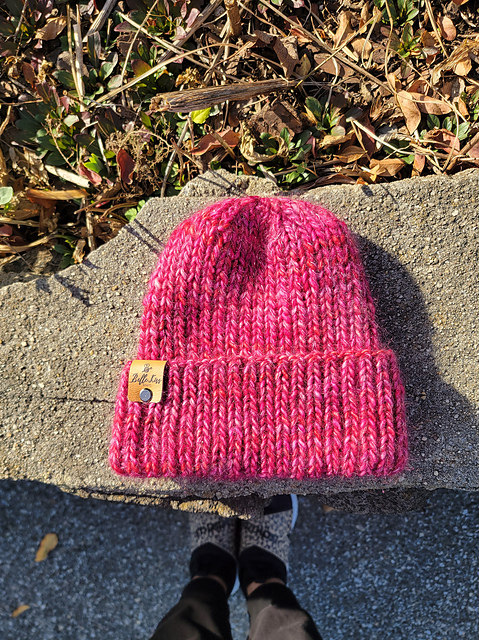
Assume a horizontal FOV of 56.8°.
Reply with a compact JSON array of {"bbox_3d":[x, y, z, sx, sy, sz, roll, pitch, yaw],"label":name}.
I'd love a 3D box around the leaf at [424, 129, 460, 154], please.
[{"bbox_3d":[0.244,-0.214,0.530,0.044,0.020,0.040,24,73,8],"label":"leaf"}]

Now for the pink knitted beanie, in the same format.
[{"bbox_3d":[0.015,0.004,0.384,0.236,0.075,0.251,0,71,0],"label":"pink knitted beanie"}]

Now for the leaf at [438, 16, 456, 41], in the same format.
[{"bbox_3d":[0.277,-0.388,0.591,0.023,0.013,0.042,-15,72,-5],"label":"leaf"}]

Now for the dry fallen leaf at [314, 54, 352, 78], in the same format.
[{"bbox_3d":[0.123,-0.330,0.570,0.057,0.012,0.032,31,74,10],"label":"dry fallen leaf"}]

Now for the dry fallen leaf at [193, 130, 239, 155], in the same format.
[{"bbox_3d":[-0.030,-0.213,0.530,0.064,0.018,0.027,-23,73,-8],"label":"dry fallen leaf"}]

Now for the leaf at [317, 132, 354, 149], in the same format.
[{"bbox_3d":[0.106,-0.199,0.488,0.042,0.010,0.009,-21,89,6],"label":"leaf"}]

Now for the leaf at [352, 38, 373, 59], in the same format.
[{"bbox_3d":[0.148,-0.325,0.532,0.023,0.008,0.022,-7,95,8],"label":"leaf"}]

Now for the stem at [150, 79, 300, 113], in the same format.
[{"bbox_3d":[-0.018,-0.275,0.541,0.180,0.022,0.024,-11,71,-4],"label":"stem"}]

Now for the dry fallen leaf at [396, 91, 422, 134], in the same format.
[{"bbox_3d":[0.203,-0.247,0.529,0.028,0.014,0.064,-8,71,-3],"label":"dry fallen leaf"}]

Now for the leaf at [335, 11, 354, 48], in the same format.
[{"bbox_3d":[0.124,-0.350,0.536,0.020,0.010,0.043,17,98,4],"label":"leaf"}]

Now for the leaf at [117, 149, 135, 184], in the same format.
[{"bbox_3d":[-0.119,-0.160,0.464,0.017,0.009,0.036,-13,99,-8],"label":"leaf"}]

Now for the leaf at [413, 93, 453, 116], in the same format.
[{"bbox_3d":[0.216,-0.243,0.498,0.046,0.008,0.020,24,92,9],"label":"leaf"}]

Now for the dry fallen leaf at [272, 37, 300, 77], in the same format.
[{"bbox_3d":[0.055,-0.310,0.521,0.024,0.012,0.046,-20,94,5],"label":"dry fallen leaf"}]

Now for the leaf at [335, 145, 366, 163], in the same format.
[{"bbox_3d":[0.122,-0.179,0.481,0.034,0.009,0.017,-7,89,7],"label":"leaf"}]

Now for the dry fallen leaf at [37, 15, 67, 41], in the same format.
[{"bbox_3d":[-0.251,-0.389,0.591,0.029,0.015,0.051,43,76,13],"label":"dry fallen leaf"}]

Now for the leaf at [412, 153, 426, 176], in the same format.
[{"bbox_3d":[0.210,-0.181,0.519,0.015,0.015,0.034,16,72,6],"label":"leaf"}]

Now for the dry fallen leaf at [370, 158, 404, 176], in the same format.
[{"bbox_3d":[0.160,-0.165,0.476,0.034,0.010,0.018,3,90,9],"label":"dry fallen leaf"}]

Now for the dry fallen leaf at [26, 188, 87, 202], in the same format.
[{"bbox_3d":[-0.189,-0.129,0.458,0.058,0.011,0.011,-4,88,-11],"label":"dry fallen leaf"}]

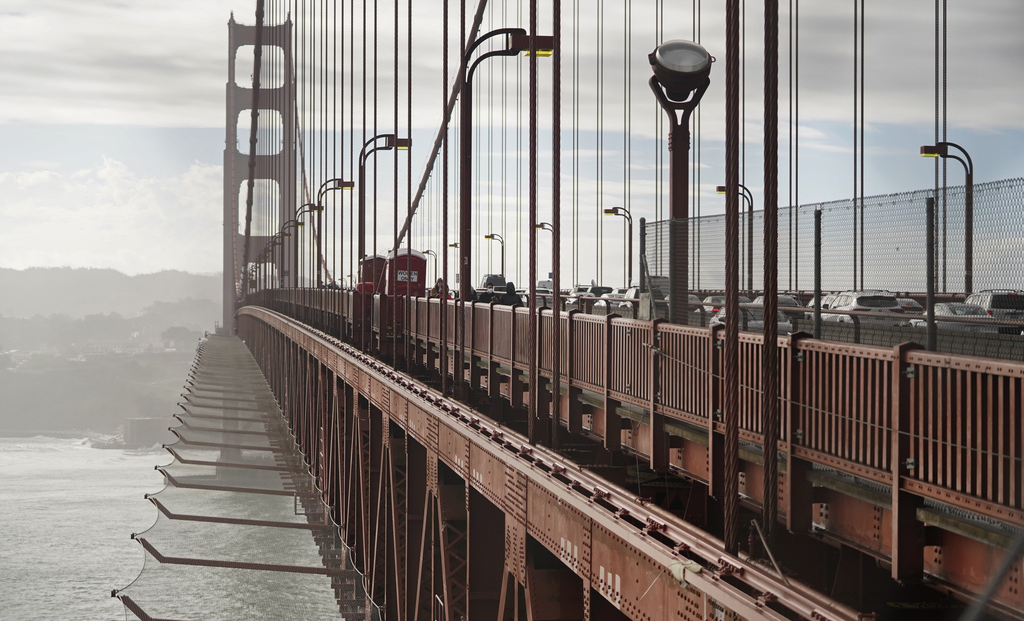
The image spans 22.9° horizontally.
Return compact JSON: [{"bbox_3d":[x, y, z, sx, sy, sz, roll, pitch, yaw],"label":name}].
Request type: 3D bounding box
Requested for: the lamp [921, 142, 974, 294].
[{"bbox_3d":[18.651,-3.391,108.500,2.250,7.600,0.380,0,0,-7],"label":"lamp"}]

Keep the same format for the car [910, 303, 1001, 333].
[{"bbox_3d":[14.562,0.499,83.200,1.820,1.450,4.700,0,0,-7],"label":"car"}]

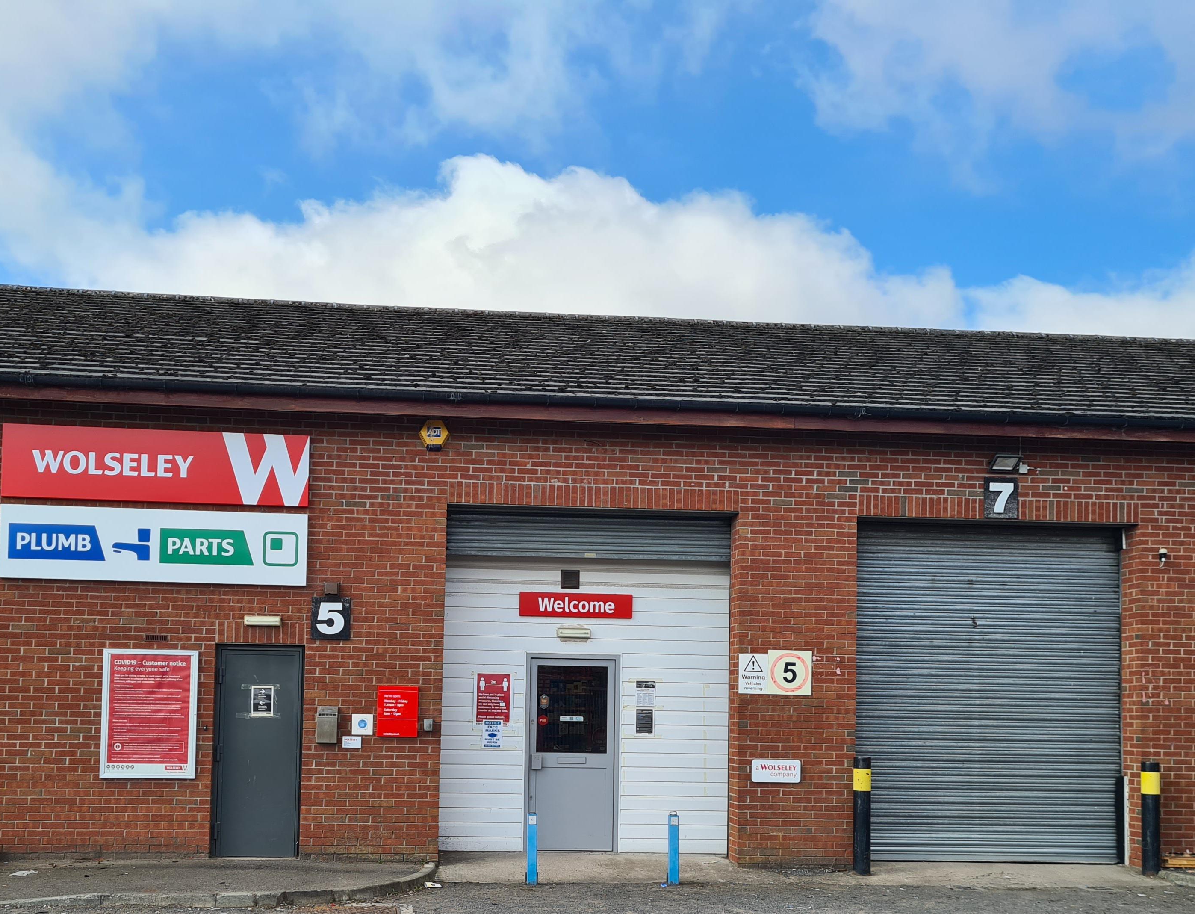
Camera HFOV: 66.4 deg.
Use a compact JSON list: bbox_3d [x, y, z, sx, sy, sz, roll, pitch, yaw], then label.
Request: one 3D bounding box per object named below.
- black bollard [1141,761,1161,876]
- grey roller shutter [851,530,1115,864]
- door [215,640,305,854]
[{"bbox_3d":[5.521,3.603,9.100,0.172,1.140,0.172,1,-2,-3],"label":"black bollard"},{"bbox_3d":[4.125,2.497,9.650,2.840,3.550,0.100,1,-2,-3],"label":"grey roller shutter"},{"bbox_3d":[-3.292,2.851,8.885,0.837,2.028,0.070,2,-2,-4],"label":"door"}]

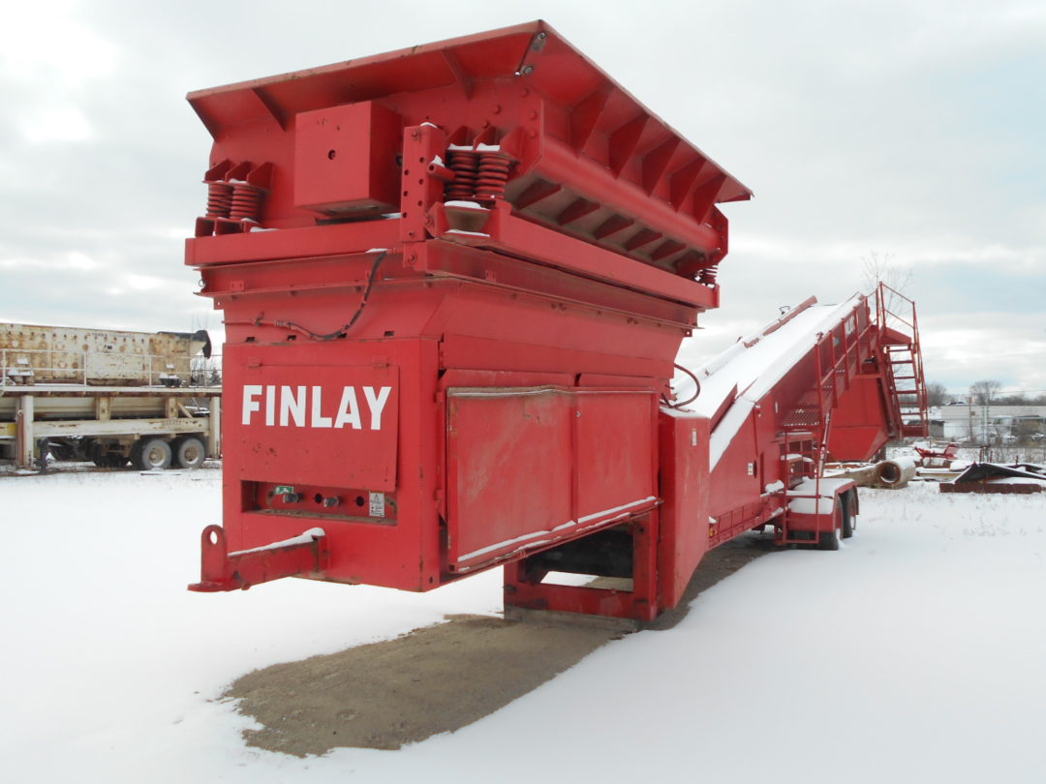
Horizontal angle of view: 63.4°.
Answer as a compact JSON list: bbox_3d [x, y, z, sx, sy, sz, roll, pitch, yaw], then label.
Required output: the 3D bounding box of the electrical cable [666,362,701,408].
[{"bbox_3d":[1.706,-0.067,8.950,0.320,0.470,0.320,1,0,27],"label":"electrical cable"}]

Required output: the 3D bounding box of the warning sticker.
[{"bbox_3d":[-0.910,0.707,5.285,0.120,0.150,0.005,1,0,27],"label":"warning sticker"}]

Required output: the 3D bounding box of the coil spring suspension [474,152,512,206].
[{"bbox_3d":[-0.176,-1.258,4.960,0.178,0.280,0.178,1,0,27],"label":"coil spring suspension"}]

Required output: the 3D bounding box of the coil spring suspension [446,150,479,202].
[{"bbox_3d":[-0.368,-1.294,5.060,0.178,0.280,0.178,1,0,0],"label":"coil spring suspension"}]

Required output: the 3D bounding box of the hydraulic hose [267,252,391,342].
[{"bbox_3d":[-1.200,-0.587,5.150,0.840,0.520,0.160,1,0,27],"label":"hydraulic hose"}]

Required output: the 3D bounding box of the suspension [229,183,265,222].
[{"bbox_3d":[-1.892,-1.289,5.760,0.178,0.280,0.178,1,0,27],"label":"suspension"}]

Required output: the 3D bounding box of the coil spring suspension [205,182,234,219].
[{"bbox_3d":[-2.105,-1.325,5.875,0.178,0.280,0.178,1,0,27],"label":"coil spring suspension"}]

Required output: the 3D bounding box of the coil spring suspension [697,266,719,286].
[{"bbox_3d":[1.945,-1.216,8.850,0.178,0.280,0.178,1,0,27],"label":"coil spring suspension"}]

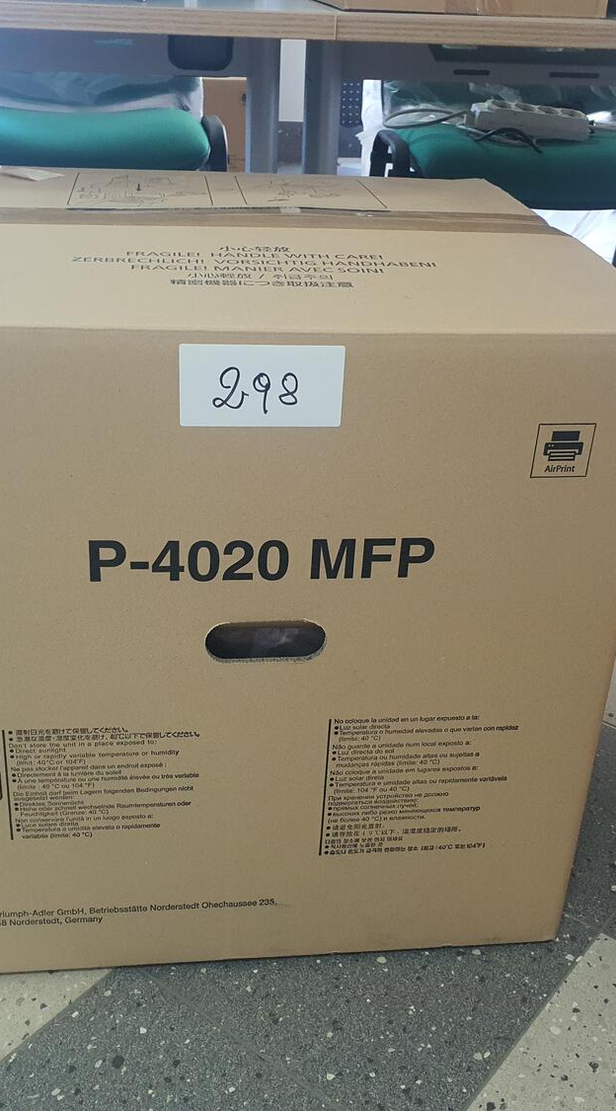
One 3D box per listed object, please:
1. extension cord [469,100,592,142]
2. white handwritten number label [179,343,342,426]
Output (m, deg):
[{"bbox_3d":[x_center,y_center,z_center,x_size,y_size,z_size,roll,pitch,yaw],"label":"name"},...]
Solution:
[{"bbox_3d":[0.415,-0.820,2.101,0.235,0.042,0.055,8,37,10],"label":"extension cord"},{"bbox_3d":[-0.029,-0.108,0.716,0.105,0.055,0.002,-1,29,-6],"label":"white handwritten number label"}]

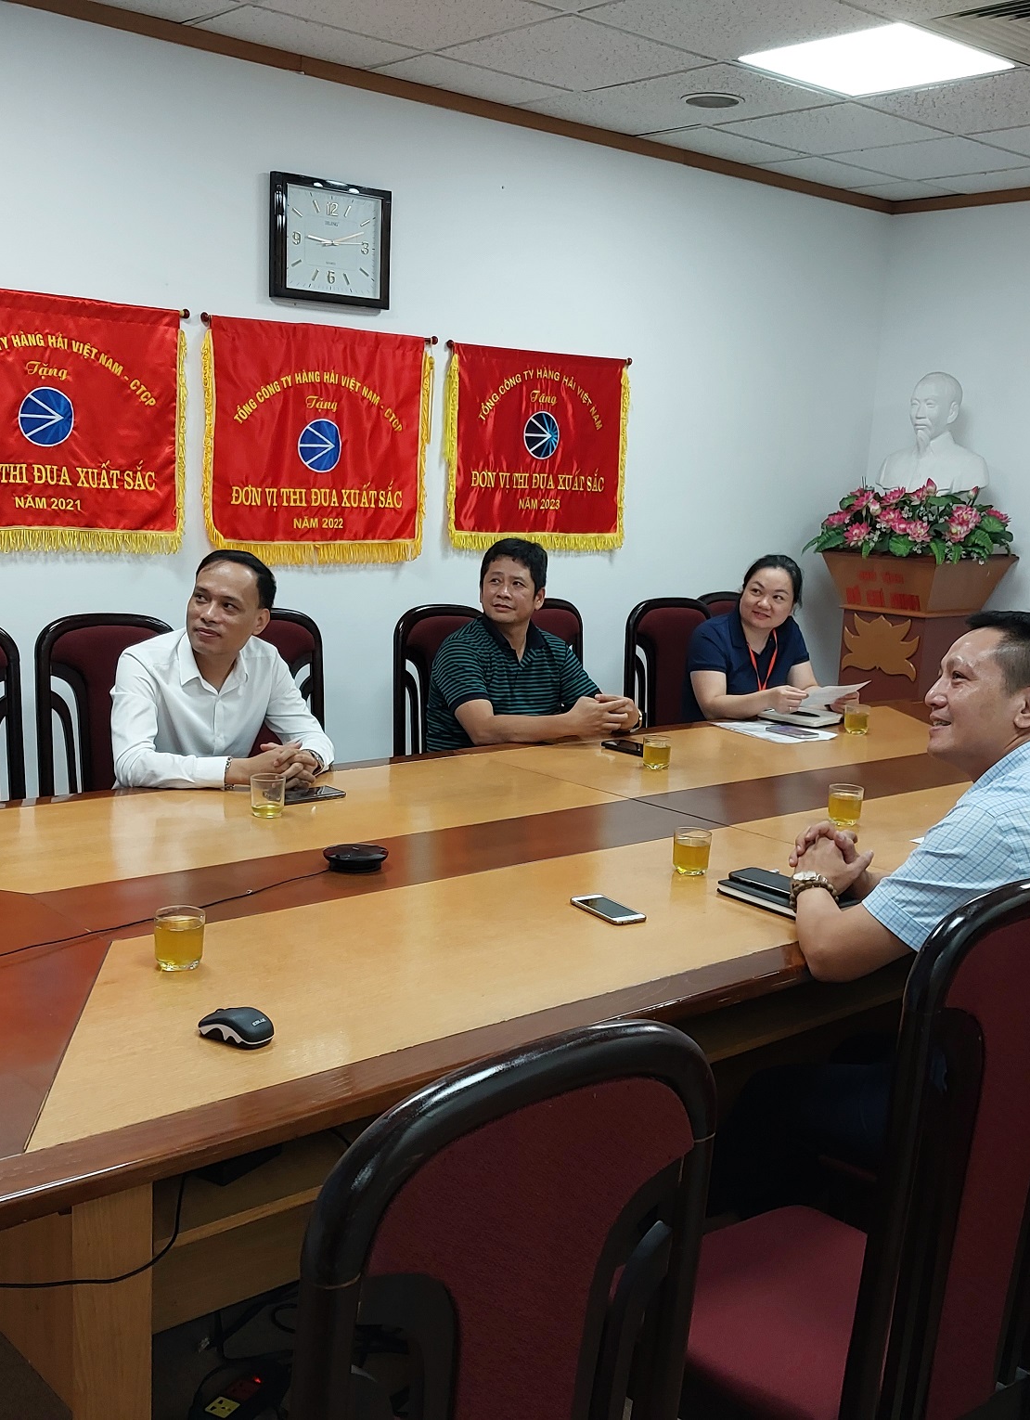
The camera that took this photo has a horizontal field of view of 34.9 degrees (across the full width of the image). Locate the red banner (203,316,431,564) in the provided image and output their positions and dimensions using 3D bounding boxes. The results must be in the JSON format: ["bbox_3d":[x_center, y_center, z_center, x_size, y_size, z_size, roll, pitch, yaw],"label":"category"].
[{"bbox_3d":[-0.588,-0.798,4.997,0.848,0.723,0.050,-5,11,-42],"label":"red banner"}]

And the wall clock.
[{"bbox_3d":[-0.550,-1.390,4.889,0.435,0.350,0.050,-5,11,-43],"label":"wall clock"}]

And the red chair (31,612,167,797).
[{"bbox_3d":[-0.957,0.299,4.301,0.430,1.060,0.560,-5,11,-42],"label":"red chair"}]

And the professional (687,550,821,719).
[{"bbox_3d":[0.749,0.138,5.146,0.500,1.240,0.700,-1,8,-21],"label":"professional"}]

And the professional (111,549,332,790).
[{"bbox_3d":[-0.737,0.250,3.919,0.550,1.280,0.730,-2,9,-28],"label":"professional"}]

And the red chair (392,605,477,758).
[{"bbox_3d":[-0.083,0.227,5.095,0.430,1.060,0.560,-5,11,-42],"label":"red chair"}]

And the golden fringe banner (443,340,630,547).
[{"bbox_3d":[0.088,-0.881,5.606,0.848,0.679,0.050,-5,11,-42],"label":"golden fringe banner"}]

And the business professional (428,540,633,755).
[{"bbox_3d":[-0.026,0.172,4.589,0.540,1.310,0.730,-4,10,-39],"label":"business professional"}]

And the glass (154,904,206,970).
[{"bbox_3d":[-0.464,0.316,2.276,0.070,0.075,0.070,2,8,0],"label":"glass"}]

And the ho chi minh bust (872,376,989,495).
[{"bbox_3d":[1.605,-1.028,6.266,0.300,0.520,0.470,-5,11,-43],"label":"ho chi minh bust"}]

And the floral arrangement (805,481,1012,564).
[{"bbox_3d":[1.505,-0.712,6.256,0.460,0.290,0.640,-5,11,-43],"label":"floral arrangement"}]

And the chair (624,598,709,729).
[{"bbox_3d":[0.645,0.180,5.470,0.450,1.060,0.560,-5,11,-43],"label":"chair"}]

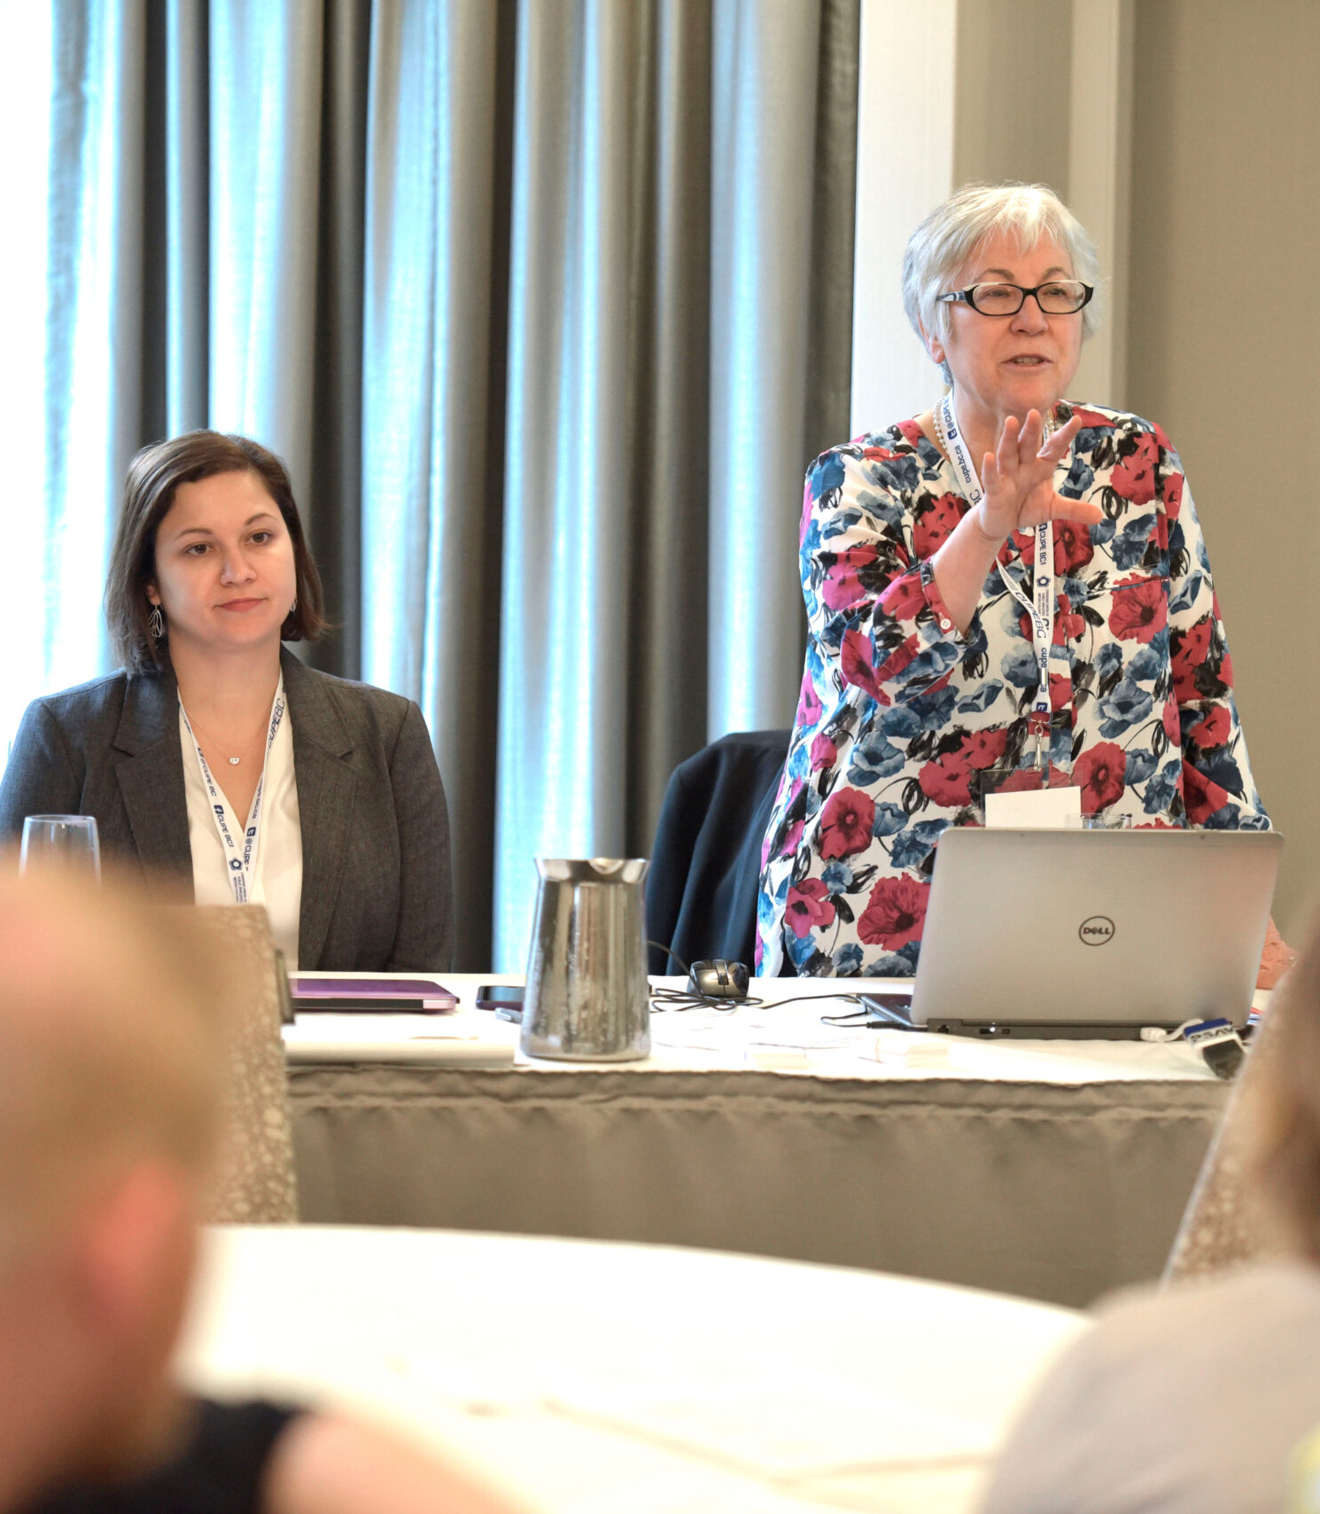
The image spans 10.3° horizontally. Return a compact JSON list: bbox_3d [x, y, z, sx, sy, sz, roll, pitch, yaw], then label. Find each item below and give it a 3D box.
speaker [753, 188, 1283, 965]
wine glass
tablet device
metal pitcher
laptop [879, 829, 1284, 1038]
[{"bbox_3d":[0.372,0.175,7.752,0.540,1.564,0.460,0,5,-9],"label":"speaker"},{"bbox_3d":[-0.579,0.158,7.050,0.083,0.190,0.083,1,5,0],"label":"wine glass"},{"bbox_3d":[-0.330,0.233,7.248,0.245,0.016,0.172,1,5,-7],"label":"tablet device"},{"bbox_3d":[-0.073,0.189,6.876,0.121,0.178,0.157,-1,5,-22],"label":"metal pitcher"},{"bbox_3d":[0.394,0.161,7.085,0.340,0.216,0.326,0,5,-11],"label":"laptop"}]

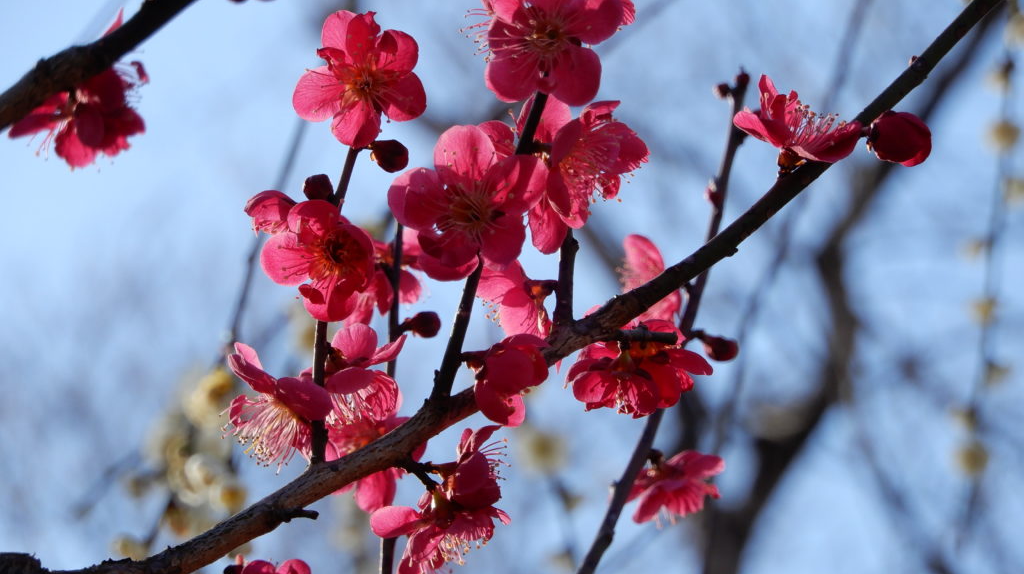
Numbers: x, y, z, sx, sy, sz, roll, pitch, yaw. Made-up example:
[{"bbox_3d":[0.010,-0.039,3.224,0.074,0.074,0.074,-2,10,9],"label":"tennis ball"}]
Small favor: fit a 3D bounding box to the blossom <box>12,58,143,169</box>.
[{"bbox_3d":[-0.080,-0.033,1.370,0.023,0.019,0.018,-12,-60,37],"label":"blossom"}]

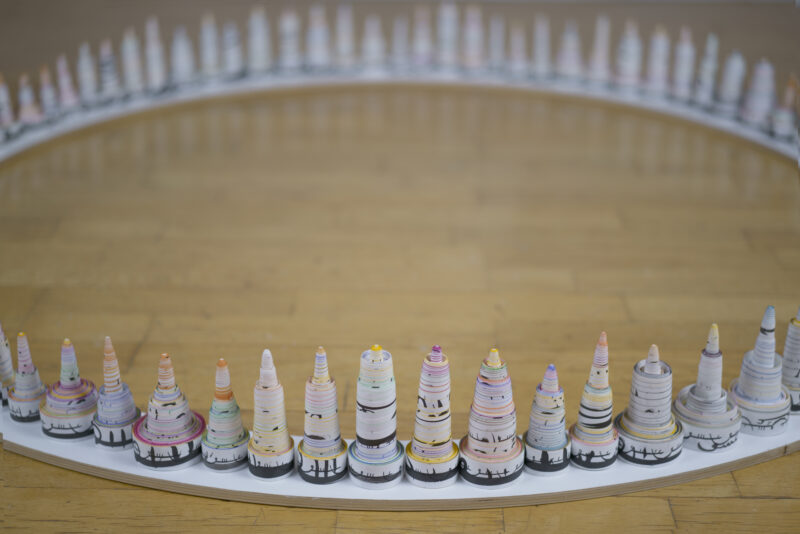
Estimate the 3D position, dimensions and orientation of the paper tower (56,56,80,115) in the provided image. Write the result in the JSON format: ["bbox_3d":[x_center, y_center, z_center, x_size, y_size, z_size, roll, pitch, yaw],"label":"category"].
[{"bbox_3d":[-0.587,-0.321,2.165,0.043,0.110,0.043,0,23,0],"label":"paper tower"}]

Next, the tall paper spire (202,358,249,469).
[{"bbox_3d":[-0.152,0.124,1.058,0.041,0.099,0.041,0,23,0],"label":"tall paper spire"}]

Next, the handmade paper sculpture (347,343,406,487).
[{"bbox_3d":[-0.021,0.129,1.097,0.051,0.133,0.051,0,23,0],"label":"handmade paper sculpture"}]

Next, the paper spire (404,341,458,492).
[{"bbox_3d":[0.028,0.122,1.032,0.046,0.123,0.046,0,23,0],"label":"paper spire"}]

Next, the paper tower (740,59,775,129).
[{"bbox_3d":[0.621,-0.303,2.121,0.053,0.118,0.053,0,23,0],"label":"paper tower"}]

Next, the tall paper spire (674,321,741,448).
[{"bbox_3d":[0.288,0.106,1.133,0.062,0.115,0.062,0,23,0],"label":"tall paper spire"}]

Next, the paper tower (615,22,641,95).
[{"bbox_3d":[0.431,-0.395,2.306,0.053,0.138,0.053,0,23,0],"label":"paper tower"}]

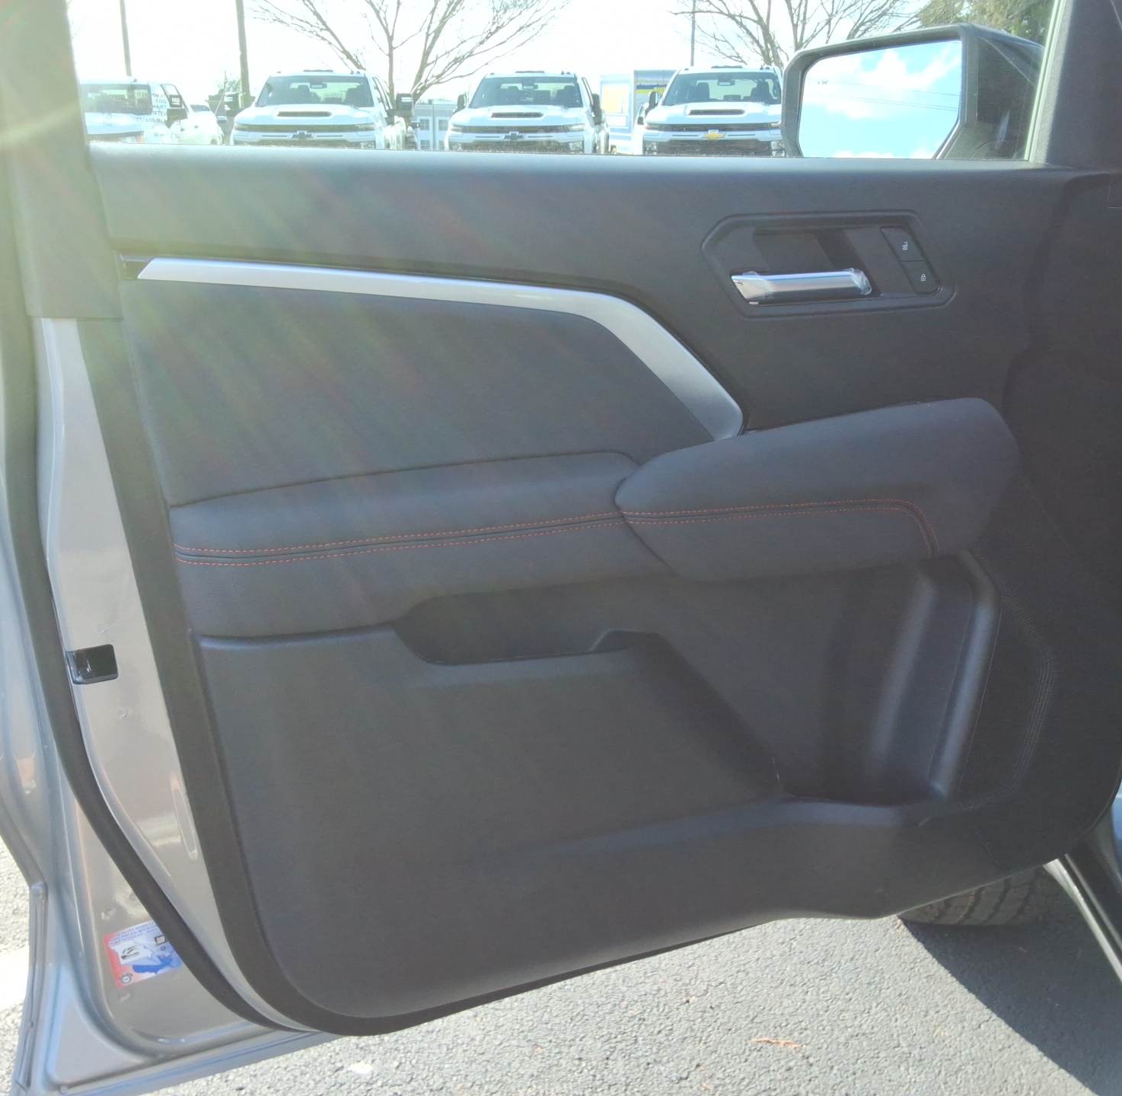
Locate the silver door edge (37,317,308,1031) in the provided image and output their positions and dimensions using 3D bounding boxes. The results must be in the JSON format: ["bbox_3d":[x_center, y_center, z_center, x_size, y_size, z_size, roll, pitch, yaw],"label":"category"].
[{"bbox_3d":[-0.296,0.129,0.901,0.137,0.606,0.070,-8,21,-21],"label":"silver door edge"}]

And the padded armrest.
[{"bbox_3d":[0.207,-0.039,0.939,0.365,0.117,0.095,-8,21,-21],"label":"padded armrest"}]

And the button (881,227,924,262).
[{"bbox_3d":[0.270,-0.243,0.945,0.040,0.028,0.010,-8,21,-21],"label":"button"}]

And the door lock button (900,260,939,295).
[{"bbox_3d":[0.289,-0.220,0.961,0.038,0.026,0.010,-8,21,-21],"label":"door lock button"}]

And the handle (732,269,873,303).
[{"bbox_3d":[0.188,-0.204,0.919,0.122,0.024,0.025,-8,21,-21],"label":"handle"}]

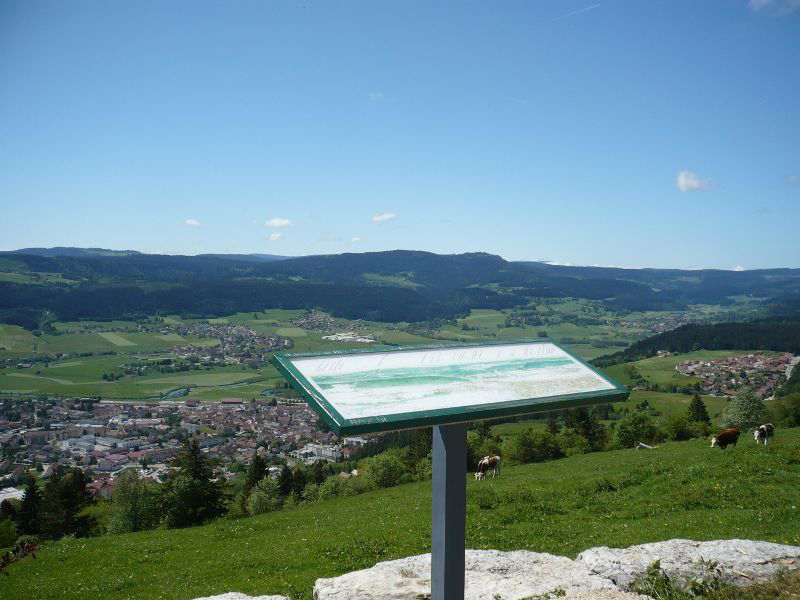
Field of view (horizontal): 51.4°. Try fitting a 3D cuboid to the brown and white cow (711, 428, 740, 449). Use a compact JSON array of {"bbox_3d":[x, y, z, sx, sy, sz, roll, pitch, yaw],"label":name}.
[{"bbox_3d":[21.517,9.209,55.000,2.150,1.400,0.720,-1,3,-28],"label":"brown and white cow"}]

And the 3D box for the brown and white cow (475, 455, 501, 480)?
[{"bbox_3d":[5.364,10.286,51.000,0.700,1.420,2.100,2,3,33],"label":"brown and white cow"}]

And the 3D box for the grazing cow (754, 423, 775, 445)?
[{"bbox_3d":[24.554,9.039,56.000,0.700,1.420,2.150,2,3,42],"label":"grazing cow"}]

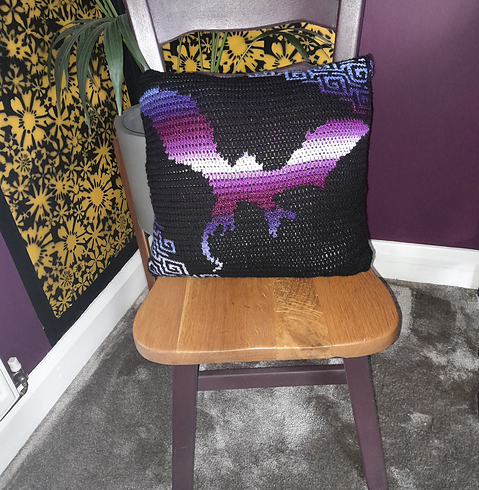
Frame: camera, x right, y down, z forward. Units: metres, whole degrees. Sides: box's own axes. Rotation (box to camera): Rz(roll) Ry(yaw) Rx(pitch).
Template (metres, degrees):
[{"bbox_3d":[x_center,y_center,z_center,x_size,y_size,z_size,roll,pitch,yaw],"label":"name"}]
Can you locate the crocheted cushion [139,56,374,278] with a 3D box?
[{"bbox_3d":[0.032,-0.133,0.930,0.425,0.400,0.135,-1,12,6],"label":"crocheted cushion"}]

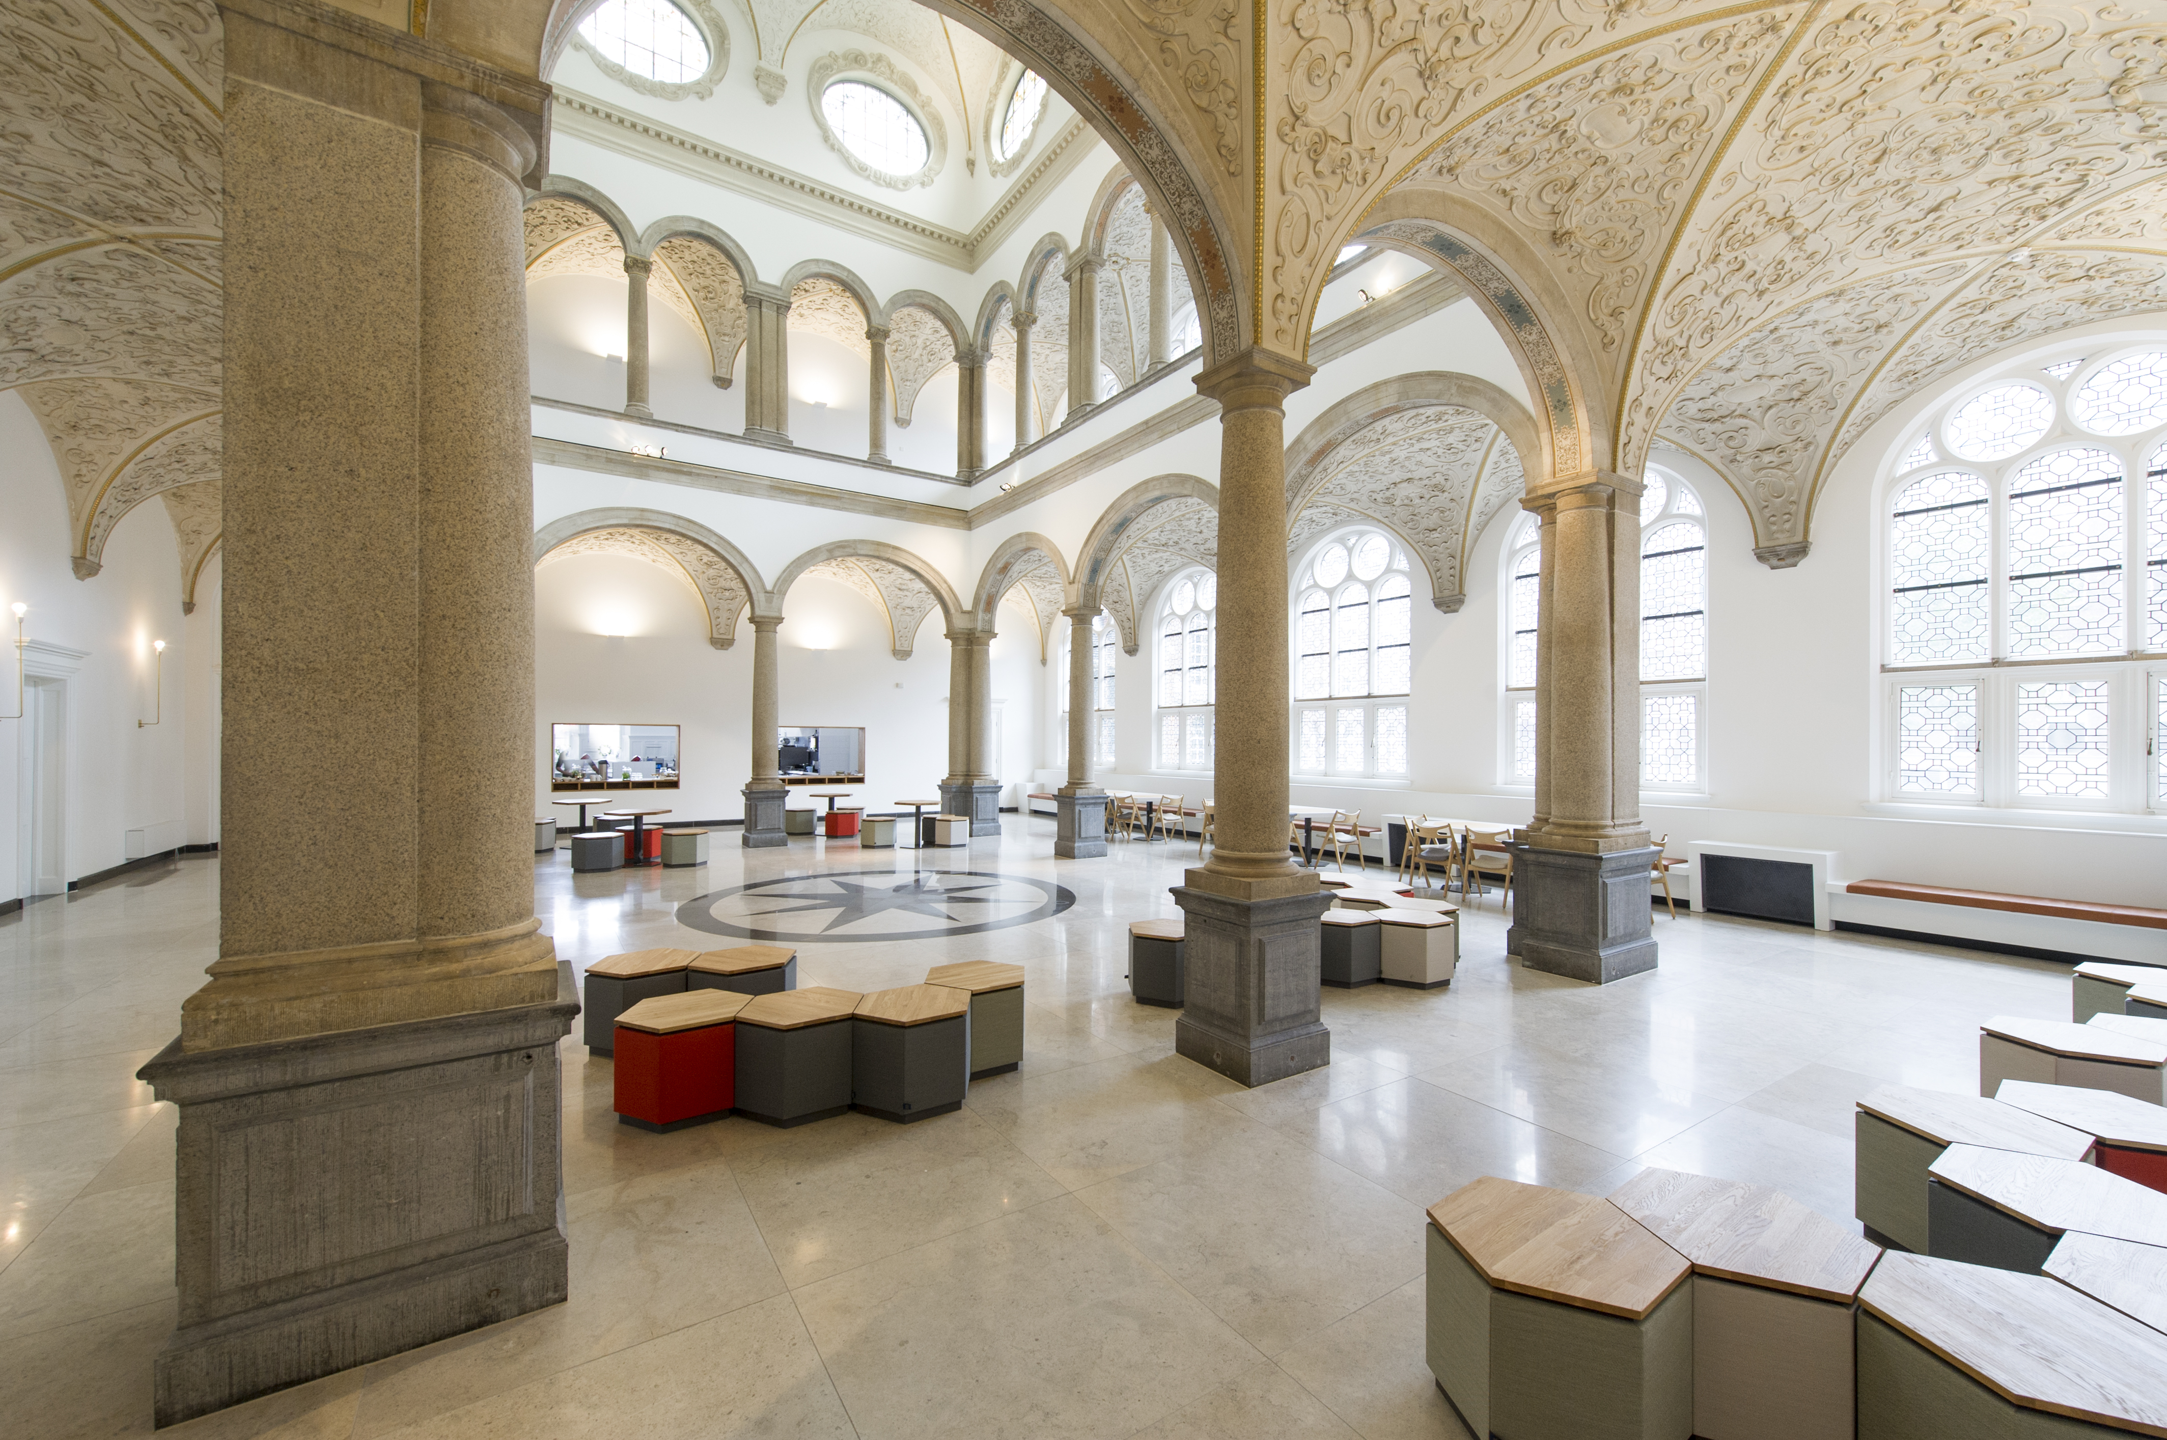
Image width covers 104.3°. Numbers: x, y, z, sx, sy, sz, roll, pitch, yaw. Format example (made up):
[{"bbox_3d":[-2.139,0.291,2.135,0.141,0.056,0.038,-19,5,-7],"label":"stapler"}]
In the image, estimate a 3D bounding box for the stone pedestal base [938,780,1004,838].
[{"bbox_3d":[-2.071,1.624,15.252,0.895,0.895,0.895,1,-2,-34],"label":"stone pedestal base"}]

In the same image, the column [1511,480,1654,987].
[{"bbox_3d":[3.668,0.032,6.377,0.880,3.600,0.880,1,-2,-33],"label":"column"}]

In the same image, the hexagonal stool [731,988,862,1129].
[{"bbox_3d":[-1.320,1.564,3.954,0.588,0.447,0.509,1,-2,-33],"label":"hexagonal stool"}]

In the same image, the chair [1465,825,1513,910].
[{"bbox_3d":[4.378,1.543,8.929,0.521,0.798,0.512,1,-2,-33],"label":"chair"}]

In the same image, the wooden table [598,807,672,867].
[{"bbox_3d":[-6.061,1.610,11.489,0.790,0.707,0.689,1,-2,-29],"label":"wooden table"}]

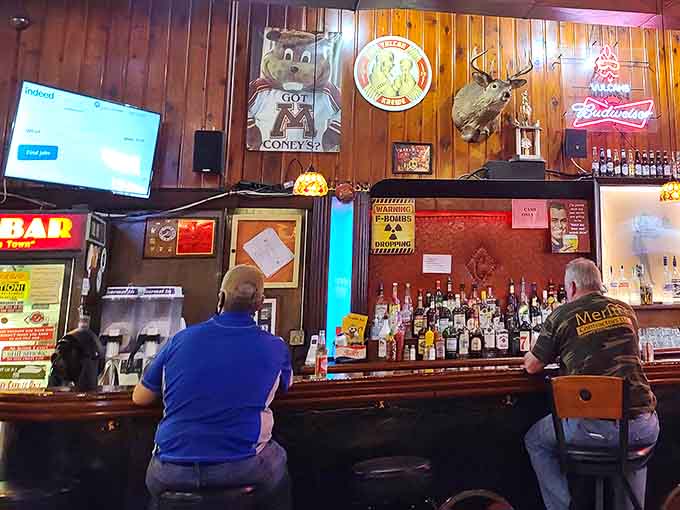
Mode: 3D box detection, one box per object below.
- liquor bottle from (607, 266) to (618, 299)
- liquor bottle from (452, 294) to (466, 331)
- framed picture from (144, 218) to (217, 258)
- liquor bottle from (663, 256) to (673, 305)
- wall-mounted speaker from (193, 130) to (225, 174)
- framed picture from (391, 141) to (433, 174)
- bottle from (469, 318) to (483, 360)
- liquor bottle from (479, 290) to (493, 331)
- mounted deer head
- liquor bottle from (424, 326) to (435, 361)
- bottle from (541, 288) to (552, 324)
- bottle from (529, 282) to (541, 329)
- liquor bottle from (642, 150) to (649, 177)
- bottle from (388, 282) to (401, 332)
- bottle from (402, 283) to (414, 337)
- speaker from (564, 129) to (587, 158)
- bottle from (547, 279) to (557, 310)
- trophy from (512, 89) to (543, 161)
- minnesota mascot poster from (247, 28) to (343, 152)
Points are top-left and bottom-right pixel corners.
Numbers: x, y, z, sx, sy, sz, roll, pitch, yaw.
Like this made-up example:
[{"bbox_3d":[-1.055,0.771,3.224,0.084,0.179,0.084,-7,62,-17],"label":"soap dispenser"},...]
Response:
[{"bbox_3d":[2.085,0.233,3.750,0.074,0.290,0.074,2,-7,-9],"label":"liquor bottle"},{"bbox_3d":[0.837,0.427,3.439,0.090,0.299,0.090,2,-7,-9],"label":"liquor bottle"},{"bbox_3d":[-1.108,-0.115,3.410,0.474,0.281,0.030,2,-7,-9],"label":"framed picture"},{"bbox_3d":[2.643,0.207,3.959,0.082,0.370,0.082,2,-7,-10],"label":"liquor bottle"},{"bbox_3d":[-0.871,-0.683,3.254,0.193,0.295,0.180,1,-7,-9],"label":"wall-mounted speaker"},{"bbox_3d":[0.541,-0.720,3.667,0.300,0.243,0.020,2,-7,-10],"label":"framed picture"},{"bbox_3d":[0.875,0.536,3.160,0.080,0.264,0.080,2,-7,-9],"label":"bottle"},{"bbox_3d":[1.051,0.406,3.532,0.090,0.300,0.085,2,-7,-10],"label":"liquor bottle"},{"bbox_3d":[1.110,-1.155,3.570,0.430,0.600,0.460,3,-7,-18],"label":"mounted deer head"},{"bbox_3d":[0.592,0.584,3.248,0.066,0.218,0.060,2,-7,-9],"label":"liquor bottle"},{"bbox_3d":[1.463,0.392,3.480,0.080,0.299,0.080,2,-7,-9],"label":"bottle"},{"bbox_3d":[1.430,0.374,3.602,0.085,0.343,0.085,2,-7,-9],"label":"bottle"},{"bbox_3d":[2.420,-0.720,3.890,0.062,0.229,0.062,2,-7,-9],"label":"liquor bottle"},{"bbox_3d":[0.362,0.356,3.261,0.077,0.340,0.077,1,-7,-9],"label":"bottle"},{"bbox_3d":[0.471,0.382,3.376,0.082,0.383,0.082,2,-7,-9],"label":"bottle"},{"bbox_3d":[1.870,-0.881,3.891,0.155,0.220,0.110,0,-7,9],"label":"speaker"},{"bbox_3d":[1.575,0.365,3.657,0.080,0.364,0.080,2,-7,-9],"label":"bottle"},{"bbox_3d":[1.422,-0.975,3.716,0.271,0.571,0.140,1,-7,-9],"label":"trophy"},{"bbox_3d":[-0.336,-1.229,3.680,0.690,0.915,0.020,2,-7,-9],"label":"minnesota mascot poster"}]

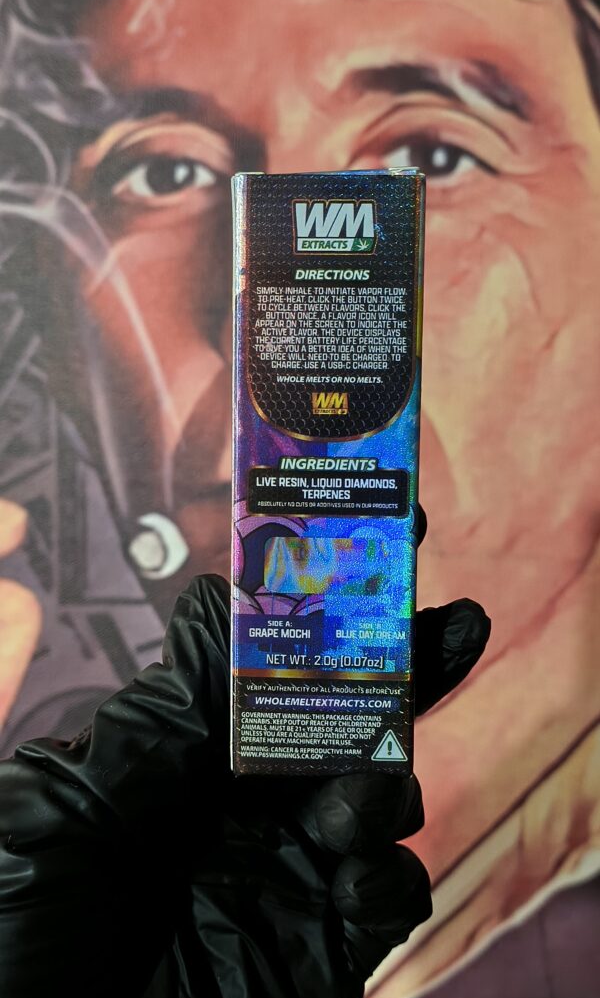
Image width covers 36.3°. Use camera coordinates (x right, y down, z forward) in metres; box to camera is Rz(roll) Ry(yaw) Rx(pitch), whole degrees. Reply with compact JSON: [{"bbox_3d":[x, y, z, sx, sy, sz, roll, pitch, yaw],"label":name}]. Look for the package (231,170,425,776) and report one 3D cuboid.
[{"bbox_3d":[0.006,-0.004,0.190,0.036,0.117,0.022,1,5,3],"label":"package"}]

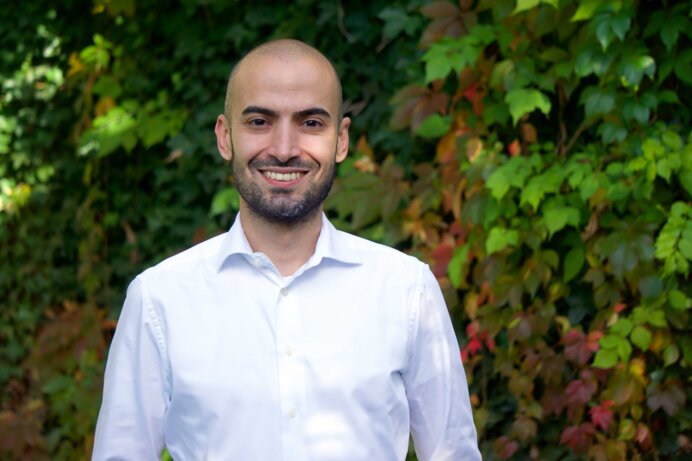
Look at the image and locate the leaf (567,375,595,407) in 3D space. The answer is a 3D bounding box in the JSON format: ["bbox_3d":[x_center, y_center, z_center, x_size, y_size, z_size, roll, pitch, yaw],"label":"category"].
[{"bbox_3d":[0.385,0.263,3.300,0.049,0.049,0.015,0,-11,9],"label":"leaf"}]

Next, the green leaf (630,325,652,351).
[{"bbox_3d":[0.464,0.168,3.170,0.035,0.041,0.012,0,-11,9],"label":"green leaf"}]

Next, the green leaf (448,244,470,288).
[{"bbox_3d":[0.205,0.065,3.650,0.037,0.080,0.030,0,0,10],"label":"green leaf"}]

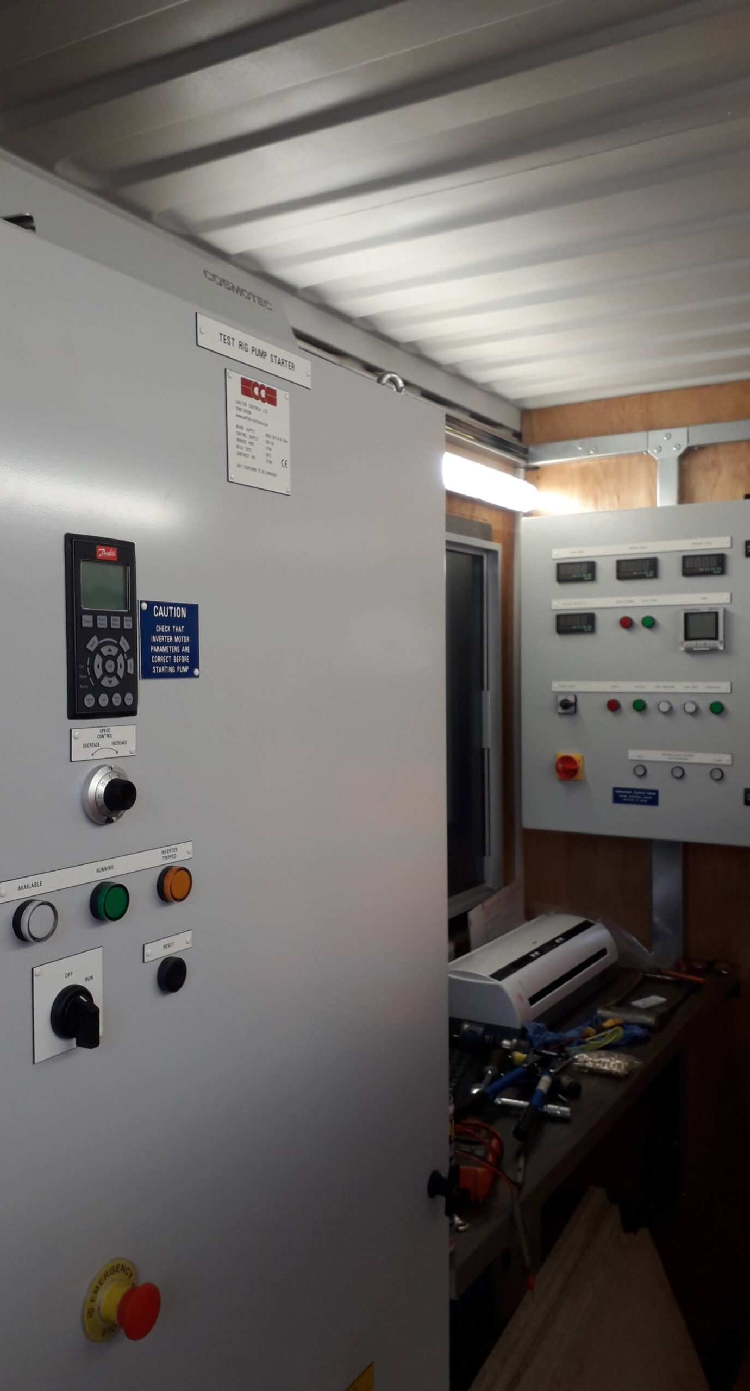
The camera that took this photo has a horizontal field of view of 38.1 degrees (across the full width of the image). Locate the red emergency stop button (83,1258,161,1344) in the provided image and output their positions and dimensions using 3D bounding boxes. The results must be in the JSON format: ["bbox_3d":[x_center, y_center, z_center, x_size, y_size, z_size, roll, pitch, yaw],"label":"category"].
[{"bbox_3d":[-0.187,0.465,0.824,0.039,0.060,0.060,1,2,32],"label":"red emergency stop button"}]

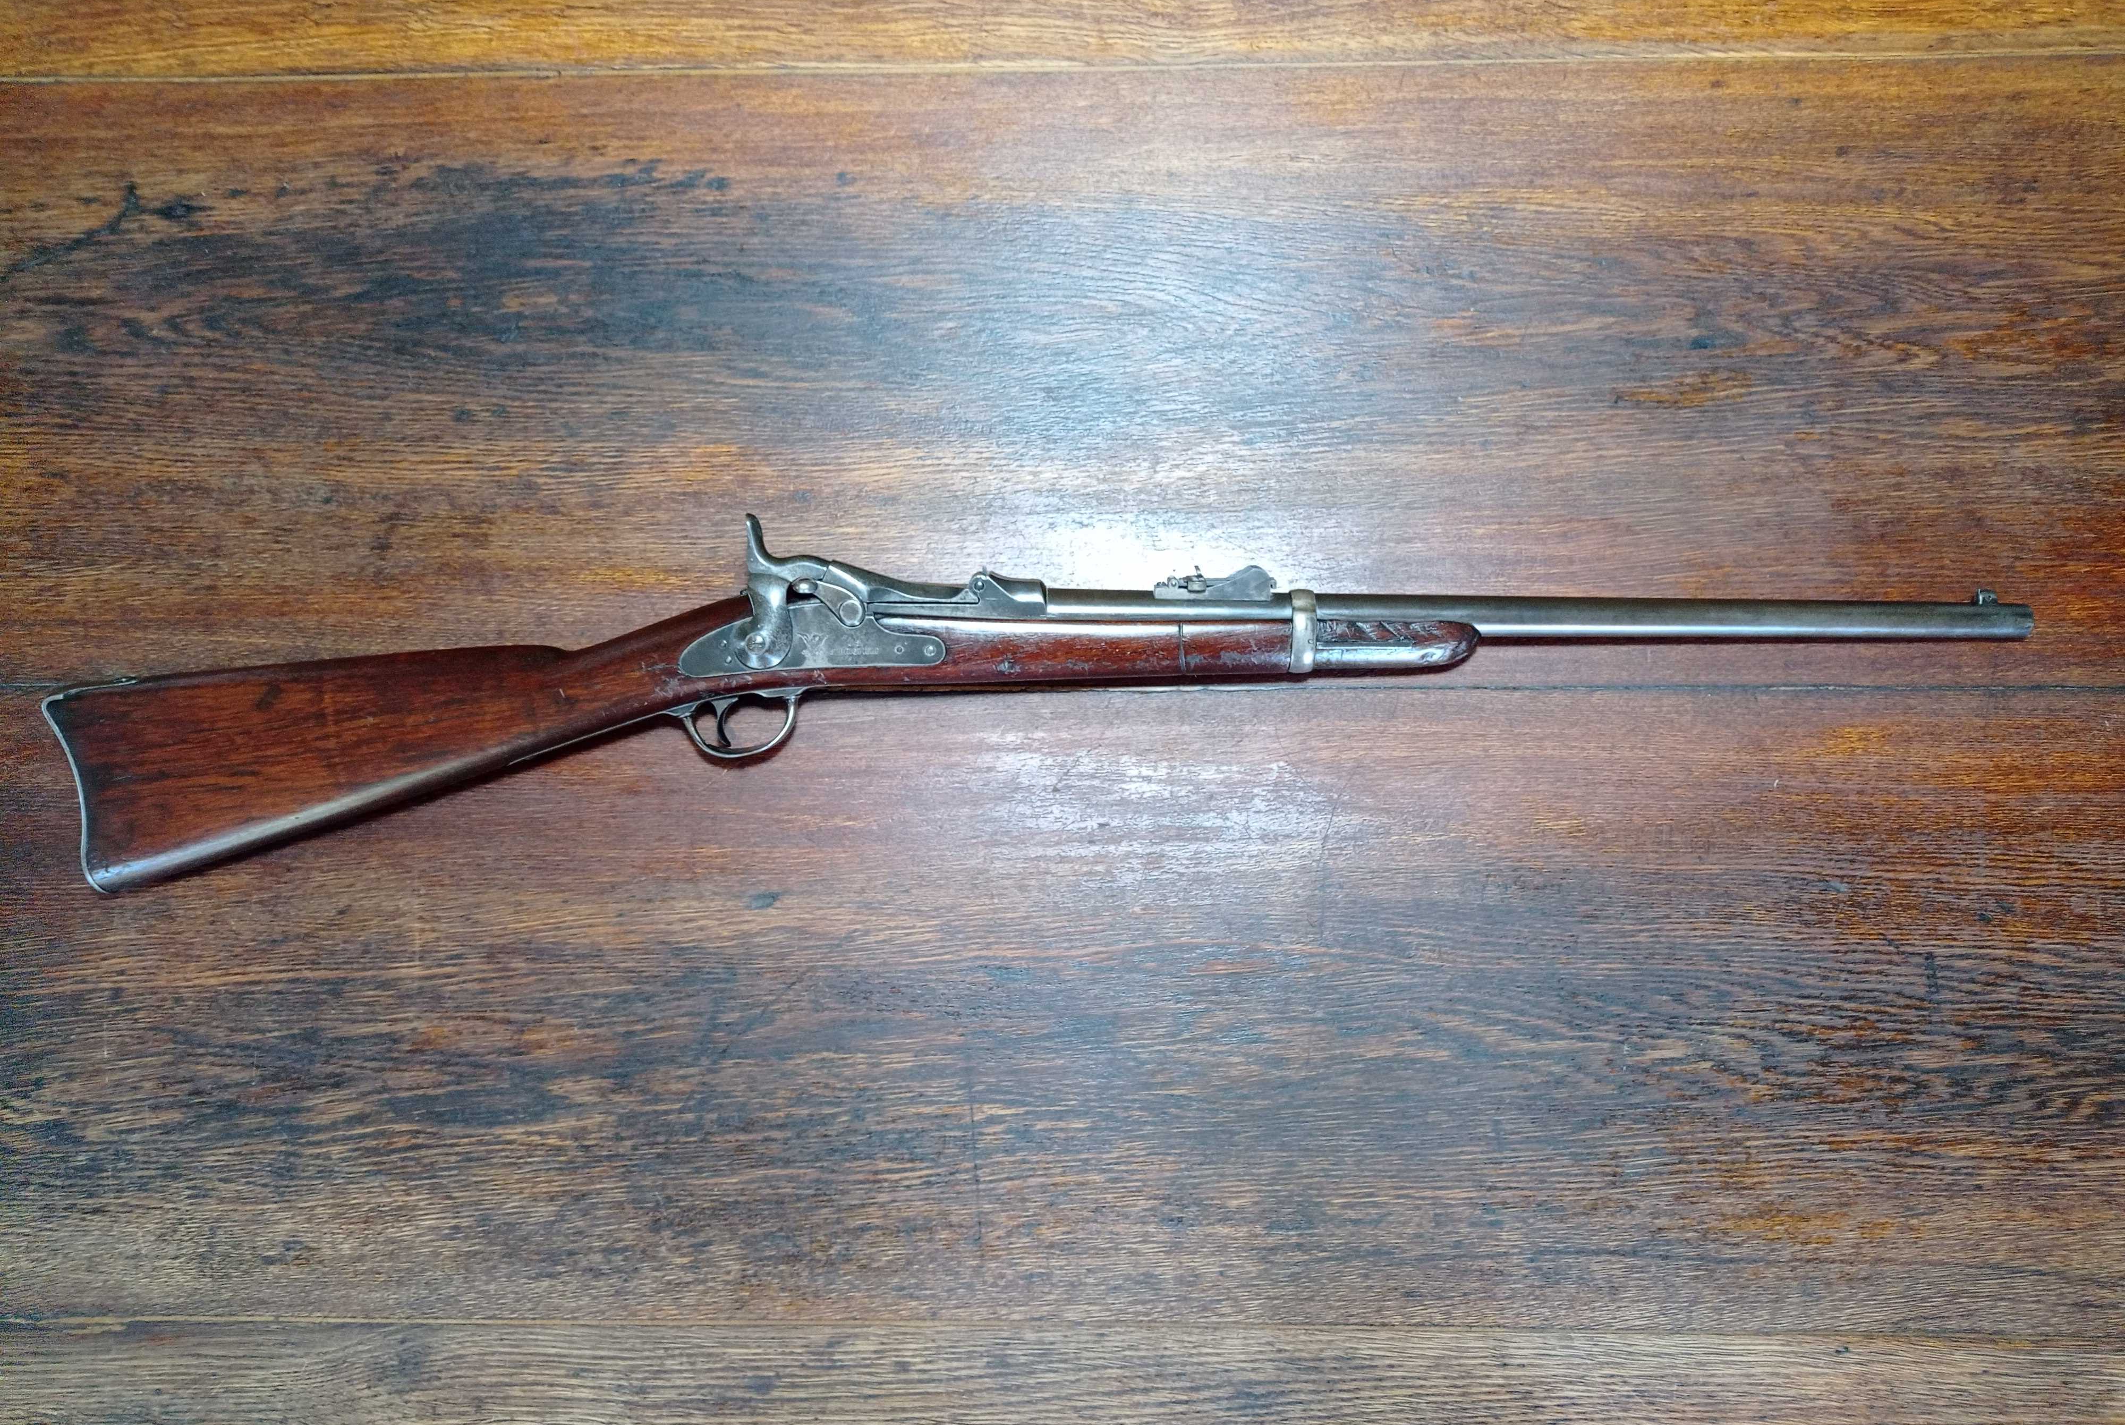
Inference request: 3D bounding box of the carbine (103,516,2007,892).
[{"bbox_3d":[-0.023,0.000,0.903,1.049,0.060,0.205,1,89,2],"label":"carbine"}]

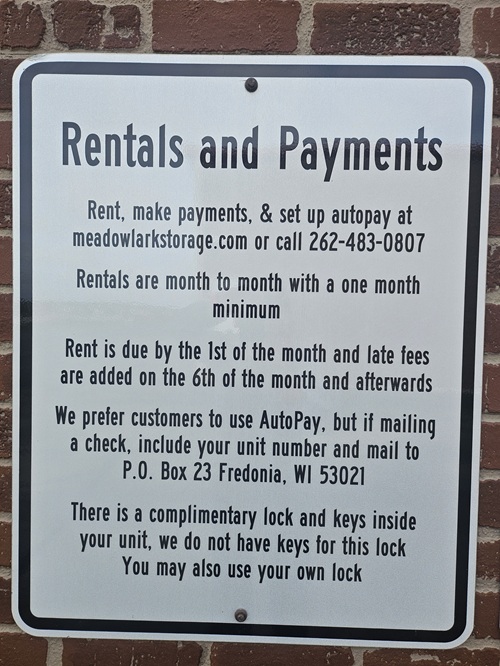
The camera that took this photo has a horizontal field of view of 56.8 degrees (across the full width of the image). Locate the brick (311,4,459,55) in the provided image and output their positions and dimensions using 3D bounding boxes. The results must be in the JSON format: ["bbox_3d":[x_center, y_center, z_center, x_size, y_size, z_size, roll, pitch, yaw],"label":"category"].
[{"bbox_3d":[0.173,-0.386,0.630,0.186,0.063,0.090,1,2,1],"label":"brick"}]

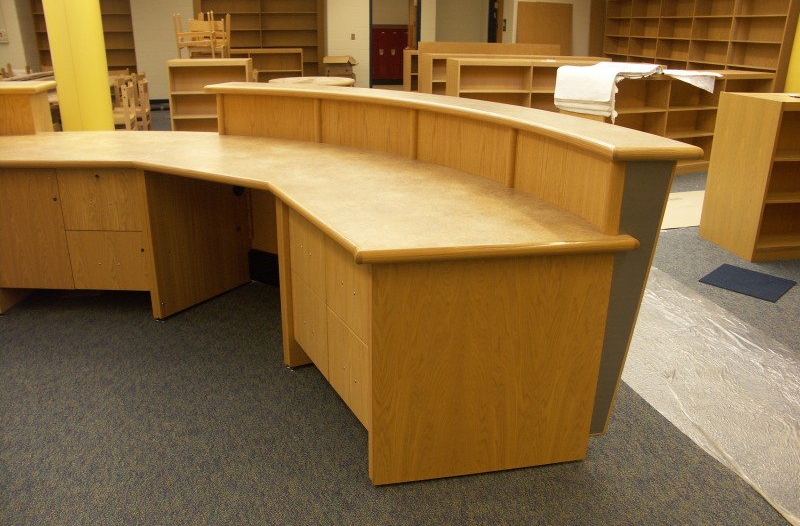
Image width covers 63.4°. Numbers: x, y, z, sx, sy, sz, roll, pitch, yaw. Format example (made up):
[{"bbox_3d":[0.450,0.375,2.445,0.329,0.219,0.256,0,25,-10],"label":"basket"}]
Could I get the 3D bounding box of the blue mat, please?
[{"bbox_3d":[2.182,0.116,4.049,0.445,0.010,0.455,-18,27,-42],"label":"blue mat"}]

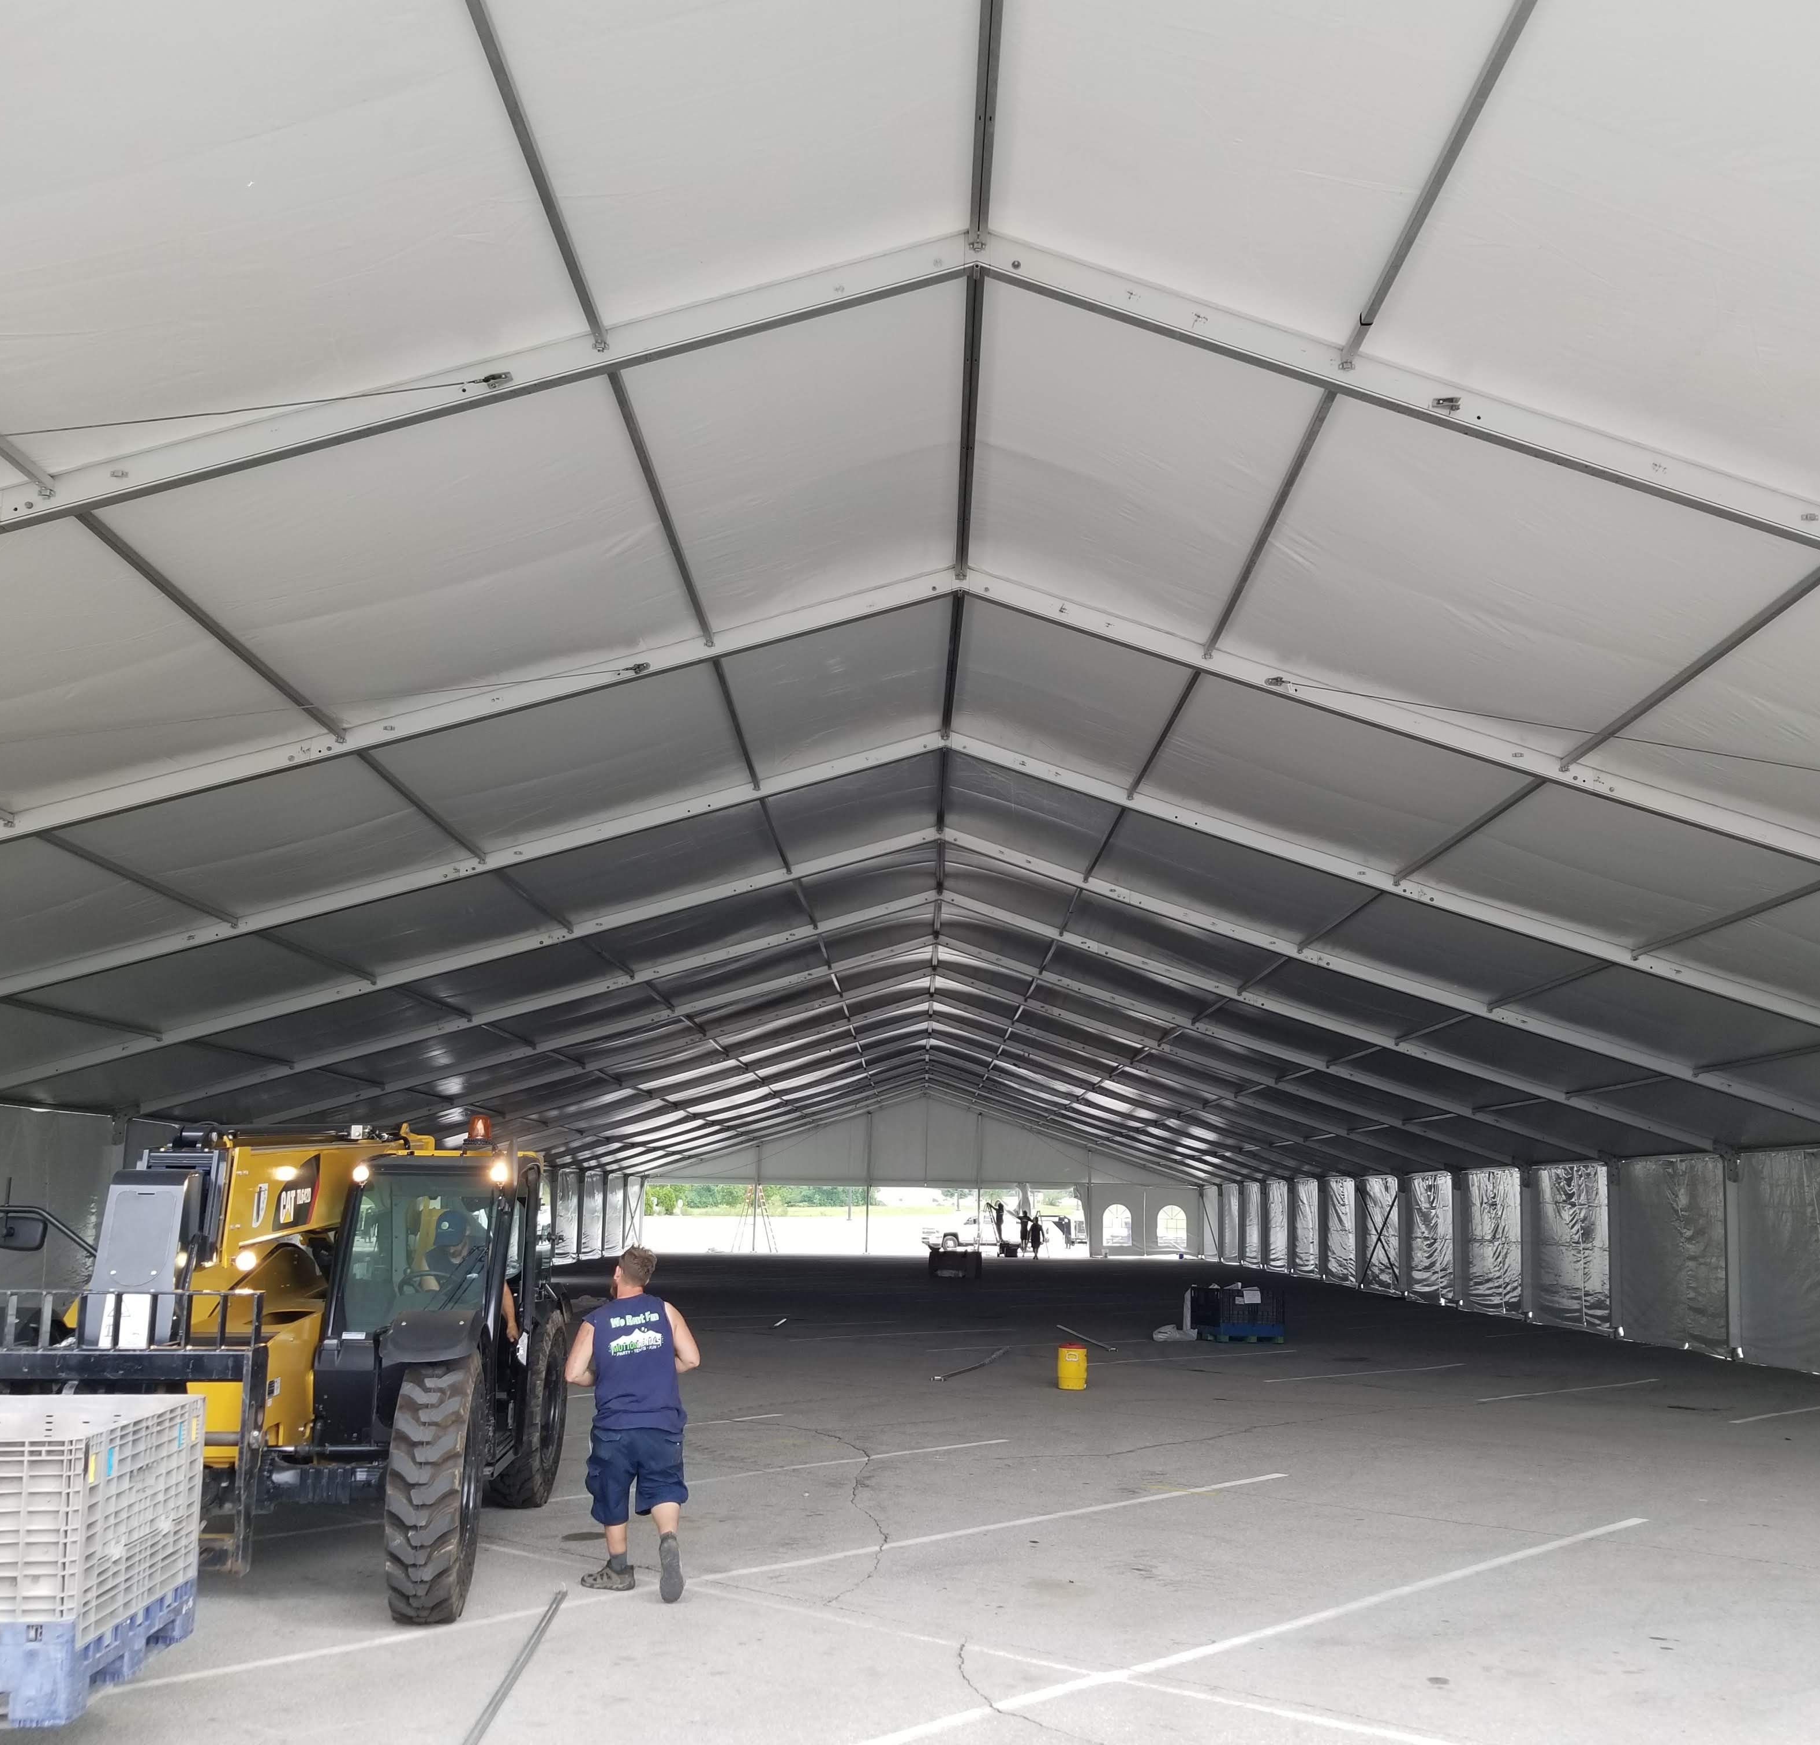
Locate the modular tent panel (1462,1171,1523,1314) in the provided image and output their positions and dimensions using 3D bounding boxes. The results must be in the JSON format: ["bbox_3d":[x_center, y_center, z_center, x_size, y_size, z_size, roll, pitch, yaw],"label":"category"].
[{"bbox_3d":[13.455,8.438,40.229,0.080,3.250,4.800,1,-11,0],"label":"modular tent panel"}]

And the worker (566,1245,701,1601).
[{"bbox_3d":[-1.412,2.798,9.043,0.640,1.720,0.500,2,-11,-6],"label":"worker"}]

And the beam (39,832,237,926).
[{"bbox_3d":[-7.234,0.051,16.268,0.075,0.090,4.800,-15,-11,-3],"label":"beam"}]

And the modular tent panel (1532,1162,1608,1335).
[{"bbox_3d":[13.426,7.497,35.515,0.080,3.280,4.800,1,-11,0],"label":"modular tent panel"}]

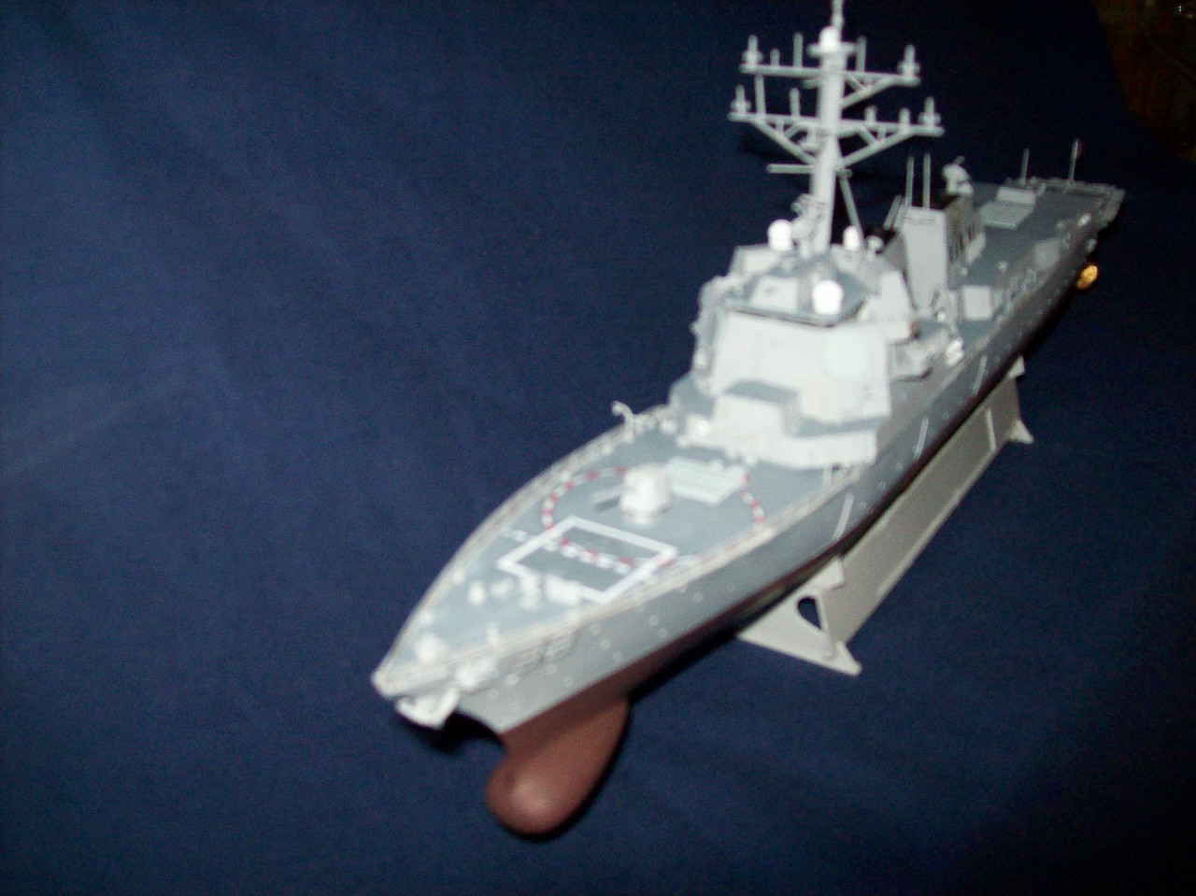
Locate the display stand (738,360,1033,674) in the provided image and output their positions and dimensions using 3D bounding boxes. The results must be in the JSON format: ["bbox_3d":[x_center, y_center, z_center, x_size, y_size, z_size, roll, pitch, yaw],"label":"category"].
[{"bbox_3d":[0.091,0.008,0.403,0.058,0.034,0.167,14,30,30],"label":"display stand"}]

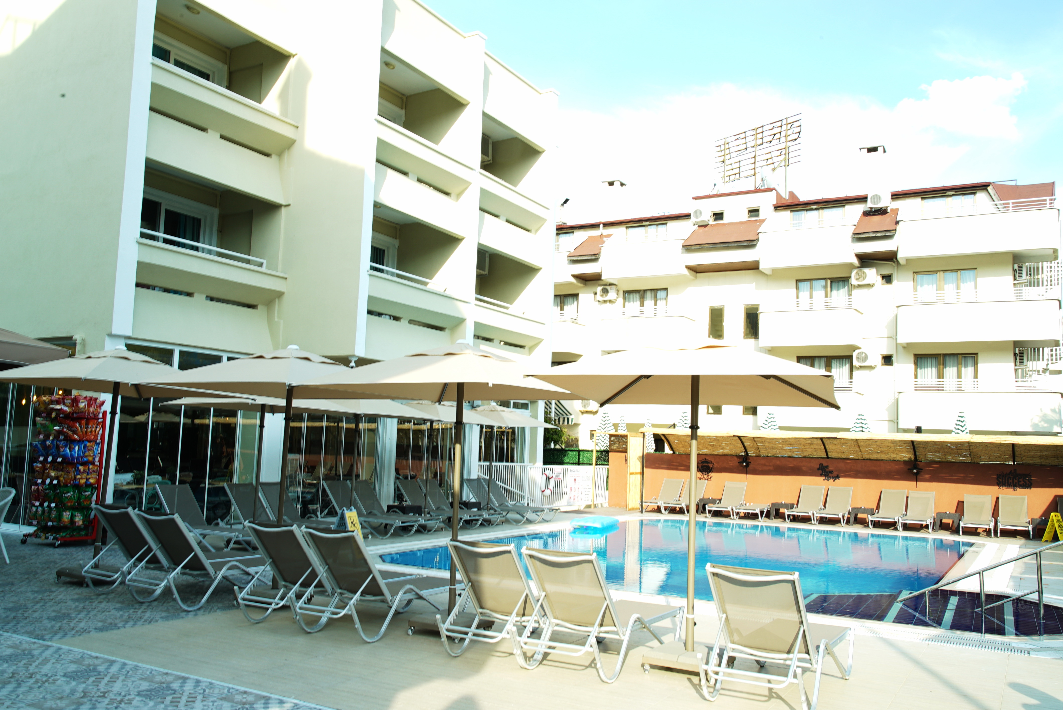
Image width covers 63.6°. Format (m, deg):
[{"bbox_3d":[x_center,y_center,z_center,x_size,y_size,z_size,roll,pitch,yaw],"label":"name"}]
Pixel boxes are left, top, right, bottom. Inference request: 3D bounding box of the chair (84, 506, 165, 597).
[{"bbox_3d":[-3.721,2.010,9.036,0.652,0.883,1.684,-1,-7,28],"label":"chair"}]

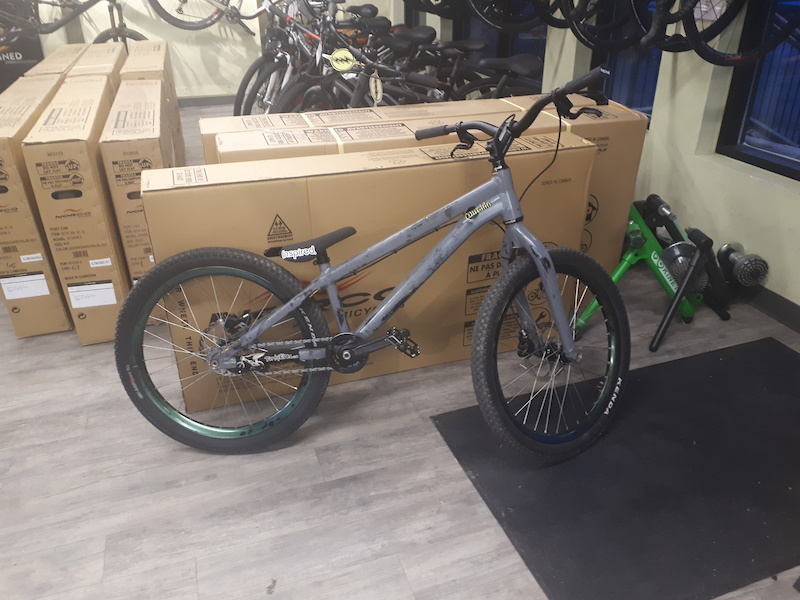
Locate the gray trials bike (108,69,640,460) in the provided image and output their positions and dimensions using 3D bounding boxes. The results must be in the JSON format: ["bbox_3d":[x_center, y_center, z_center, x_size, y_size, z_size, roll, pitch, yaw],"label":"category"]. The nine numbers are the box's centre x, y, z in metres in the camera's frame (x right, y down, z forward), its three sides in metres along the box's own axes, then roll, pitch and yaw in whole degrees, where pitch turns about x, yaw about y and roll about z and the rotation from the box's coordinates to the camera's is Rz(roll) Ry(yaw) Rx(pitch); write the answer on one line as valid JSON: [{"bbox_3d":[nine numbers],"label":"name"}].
[{"bbox_3d":[-0.047,-0.093,1.764,1.550,1.080,0.600,0,21,0],"label":"gray trials bike"}]

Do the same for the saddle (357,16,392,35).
[{"bbox_3d":[-0.188,-2.024,4.600,0.270,0.110,0.175,-4,29,-7],"label":"saddle"}]

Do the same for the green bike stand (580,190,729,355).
[{"bbox_3d":[0.992,-0.098,2.418,0.620,0.430,0.420,-10,30,-18],"label":"green bike stand"}]

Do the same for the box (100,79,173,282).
[{"bbox_3d":[-1.168,-0.542,2.949,0.196,0.739,1.382,-9,30,-16],"label":"box"}]

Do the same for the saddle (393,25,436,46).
[{"bbox_3d":[0.091,-1.653,3.900,0.270,0.110,0.175,-4,29,-7],"label":"saddle"}]

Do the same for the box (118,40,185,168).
[{"bbox_3d":[-1.630,-1.240,4.214,0.212,0.772,1.565,-9,29,-15],"label":"box"}]

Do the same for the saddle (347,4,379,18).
[{"bbox_3d":[-0.328,-2.520,5.450,0.270,0.105,0.175,-4,29,-7],"label":"saddle"}]

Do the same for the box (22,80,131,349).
[{"bbox_3d":[-1.384,-0.501,2.840,0.193,0.772,1.460,-10,30,-18],"label":"box"}]

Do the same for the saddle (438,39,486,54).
[{"bbox_3d":[0.351,-1.422,3.500,0.270,0.085,0.160,-4,29,-7],"label":"saddle"}]

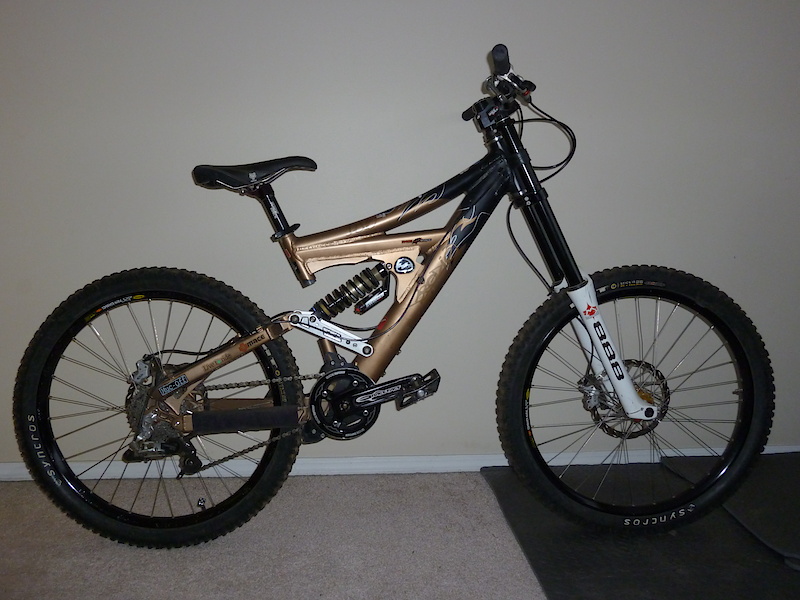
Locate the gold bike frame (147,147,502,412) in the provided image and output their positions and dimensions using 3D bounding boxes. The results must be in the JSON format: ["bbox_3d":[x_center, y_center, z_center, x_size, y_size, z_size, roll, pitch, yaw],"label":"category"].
[{"bbox_3d":[-0.158,-0.035,1.494,0.865,0.640,0.160,0,5,-2],"label":"gold bike frame"}]

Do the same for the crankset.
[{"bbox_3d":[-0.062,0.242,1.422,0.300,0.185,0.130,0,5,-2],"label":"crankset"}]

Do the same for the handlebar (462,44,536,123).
[{"bbox_3d":[0.220,-0.461,1.472,0.125,0.110,0.665,0,6,0],"label":"handlebar"}]

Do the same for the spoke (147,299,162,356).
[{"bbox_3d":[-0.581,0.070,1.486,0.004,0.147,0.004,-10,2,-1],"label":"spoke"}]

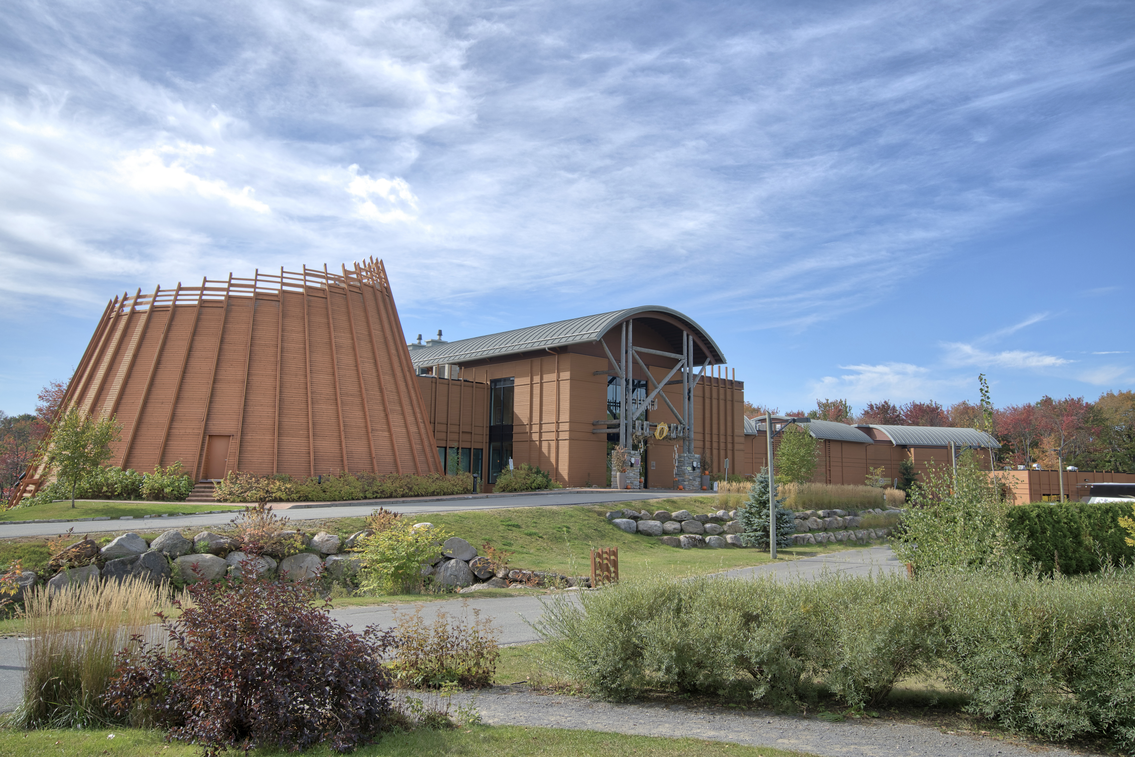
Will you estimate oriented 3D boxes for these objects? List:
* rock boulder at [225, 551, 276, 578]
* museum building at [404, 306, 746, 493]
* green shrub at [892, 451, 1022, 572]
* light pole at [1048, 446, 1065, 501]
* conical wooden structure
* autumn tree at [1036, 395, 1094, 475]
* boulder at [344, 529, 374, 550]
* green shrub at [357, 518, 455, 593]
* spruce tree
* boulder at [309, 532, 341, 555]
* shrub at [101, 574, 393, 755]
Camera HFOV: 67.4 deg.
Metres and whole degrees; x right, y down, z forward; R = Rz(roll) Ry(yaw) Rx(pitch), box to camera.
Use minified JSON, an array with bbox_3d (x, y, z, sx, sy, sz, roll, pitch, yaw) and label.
[{"bbox_3d":[-7.771,4.561,20.900,1.220,0.650,0.850,2,-7,-10],"label":"rock boulder"},{"bbox_3d":[0.818,2.372,65.933,20.000,12.200,22.900,7,-9,-41],"label":"museum building"},{"bbox_3d":[9.603,3.577,21.000,3.150,3.550,2.800,-2,-8,24],"label":"green shrub"},{"bbox_3d":[29.431,6.667,51.000,0.750,5.200,0.250,1,-7,0],"label":"light pole"},{"bbox_3d":[-19.076,-0.244,52.721,23.600,15.200,23.600,3,-7,-20],"label":"conical wooden structure"},{"bbox_3d":[63.024,9.368,107.726,7.400,14.530,7.200,-3,-8,30],"label":"autumn tree"},{"bbox_3d":[-5.371,4.163,21.900,0.800,0.520,0.650,2,-7,-7],"label":"boulder"},{"bbox_3d":[-3.861,4.219,20.200,2.200,1.780,1.900,2,-7,-10],"label":"green shrub"},{"bbox_3d":[7.764,5.066,33.200,2.150,3.200,2.150,1,-7,0],"label":"spruce tree"},{"bbox_3d":[-5.403,3.691,19.000,0.700,0.510,0.550,3,-8,-20],"label":"boulder"},{"bbox_3d":[-3.138,2.777,8.450,2.800,1.750,2.300,3,-7,-19],"label":"shrub"}]

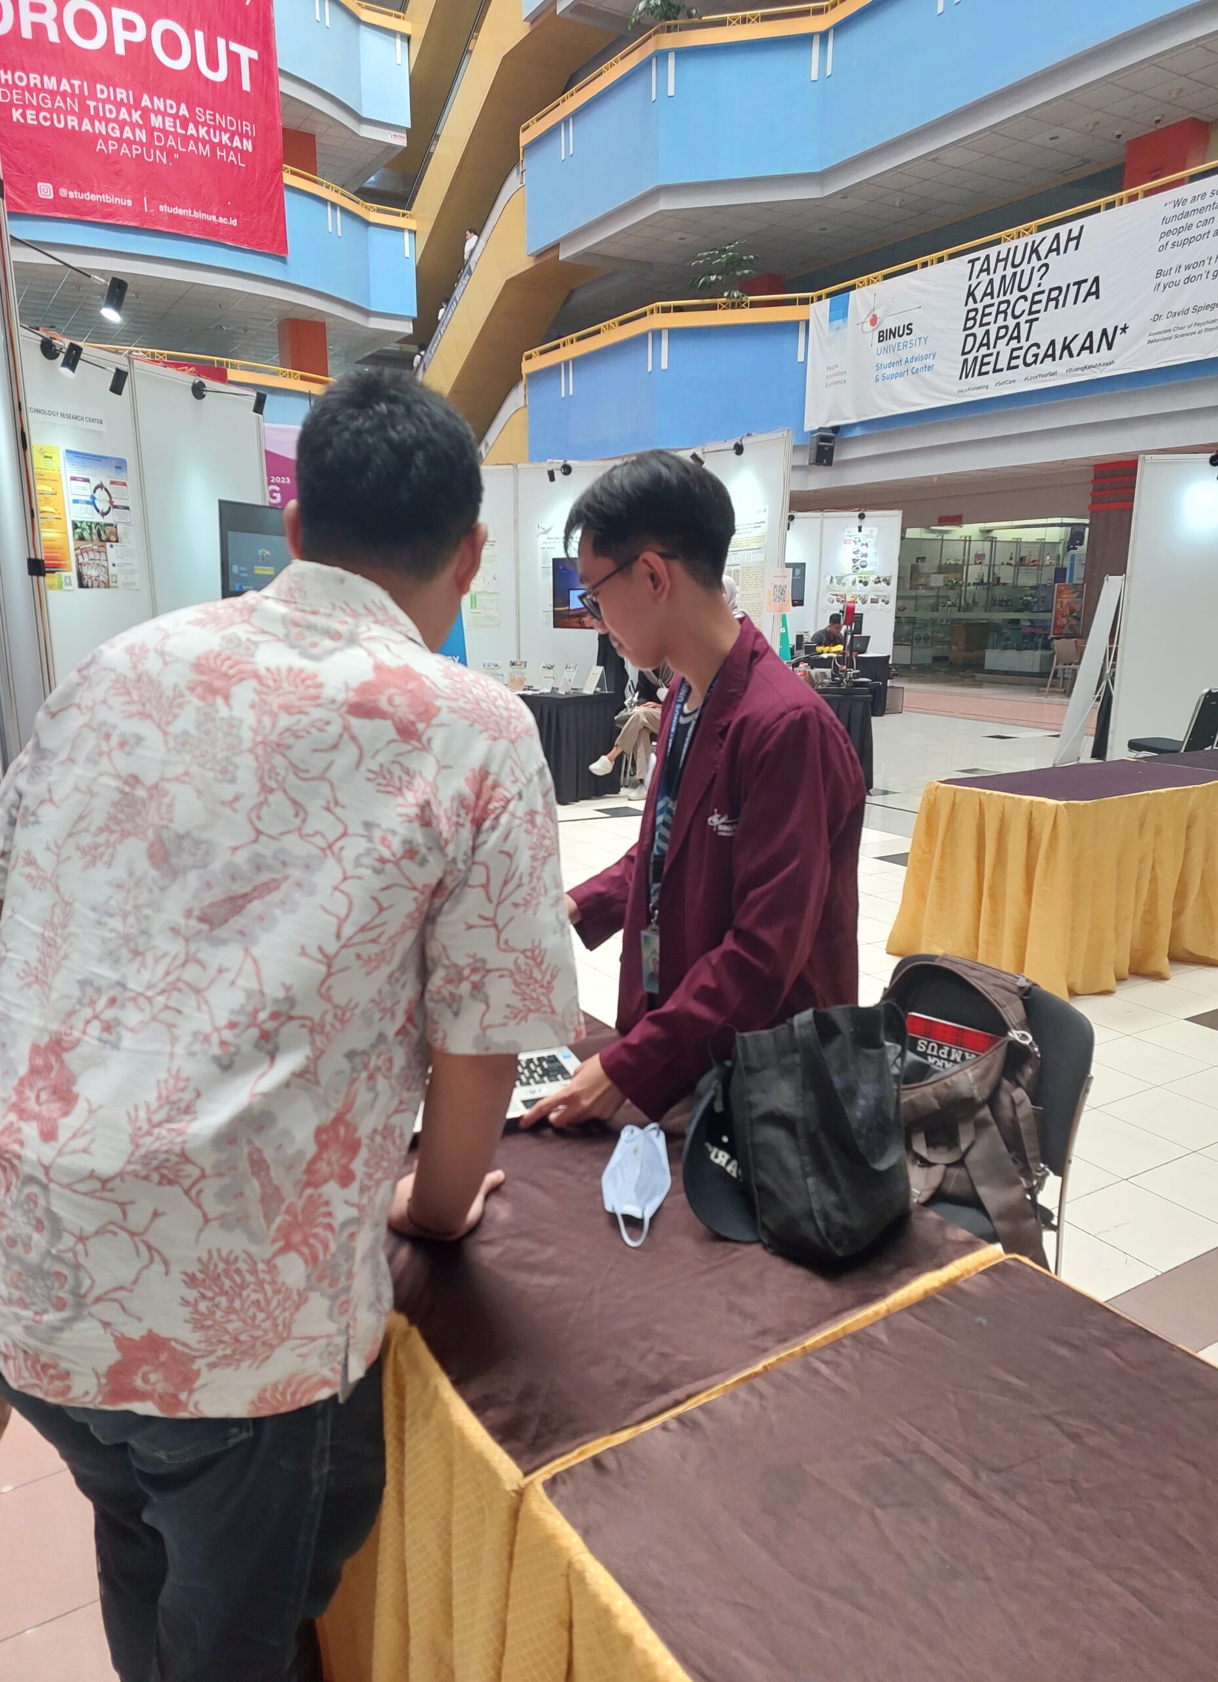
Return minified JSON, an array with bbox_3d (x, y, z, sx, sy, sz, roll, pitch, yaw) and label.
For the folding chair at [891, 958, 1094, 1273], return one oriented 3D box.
[{"bbox_3d":[0.567,0.695,2.101,0.490,0.790,0.450,-11,17,-40],"label":"folding chair"}]

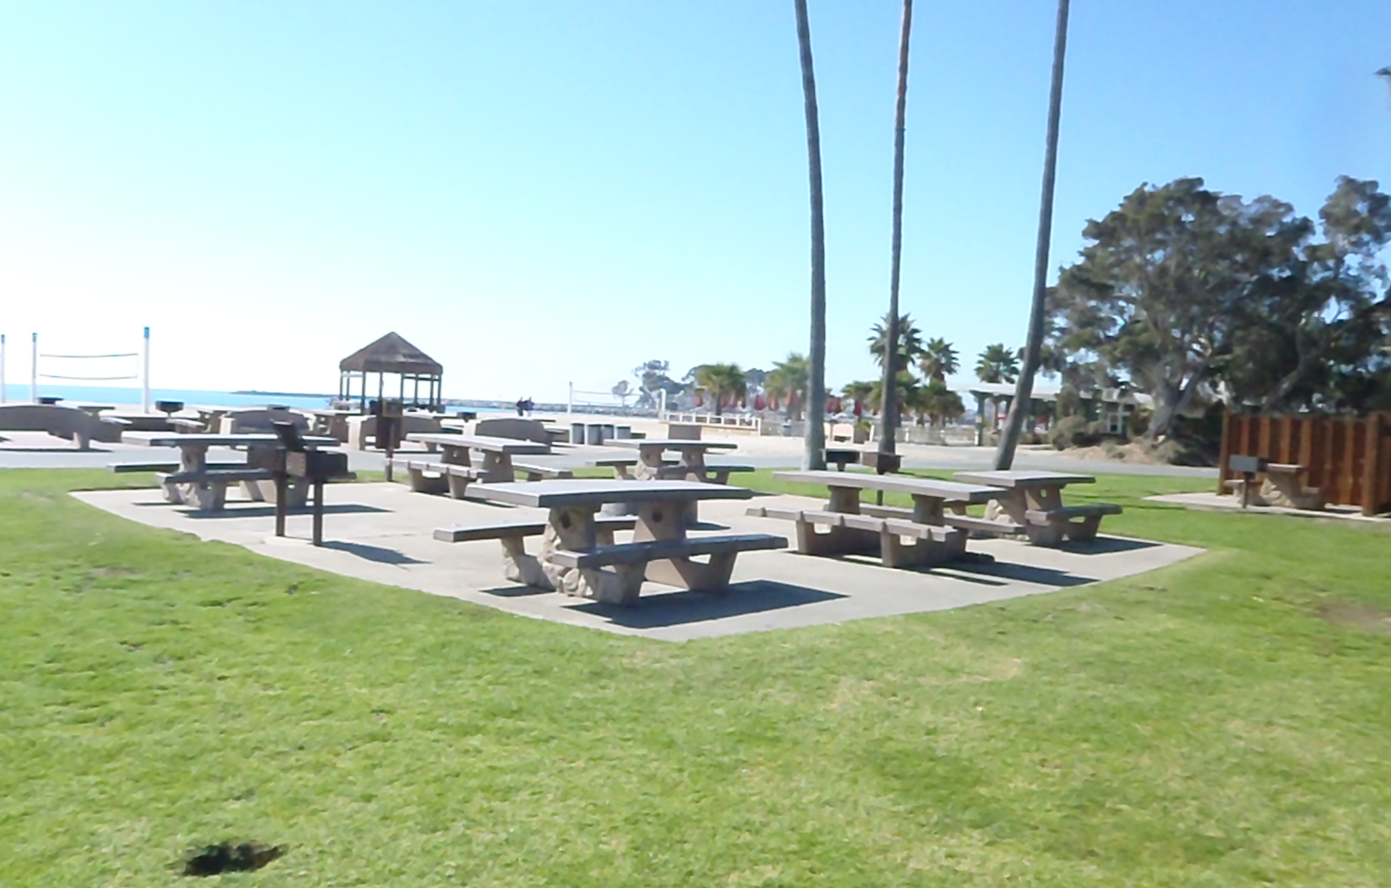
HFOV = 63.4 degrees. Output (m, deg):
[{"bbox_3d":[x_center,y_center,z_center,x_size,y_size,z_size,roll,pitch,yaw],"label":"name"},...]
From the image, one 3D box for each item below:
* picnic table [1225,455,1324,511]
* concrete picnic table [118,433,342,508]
[{"bbox_3d":[12.137,0.858,23.395,1.681,0.783,2.354,4,3,35],"label":"picnic table"},{"bbox_3d":[-5.674,0.324,13.852,1.687,0.783,2.352,4,2,42],"label":"concrete picnic table"}]

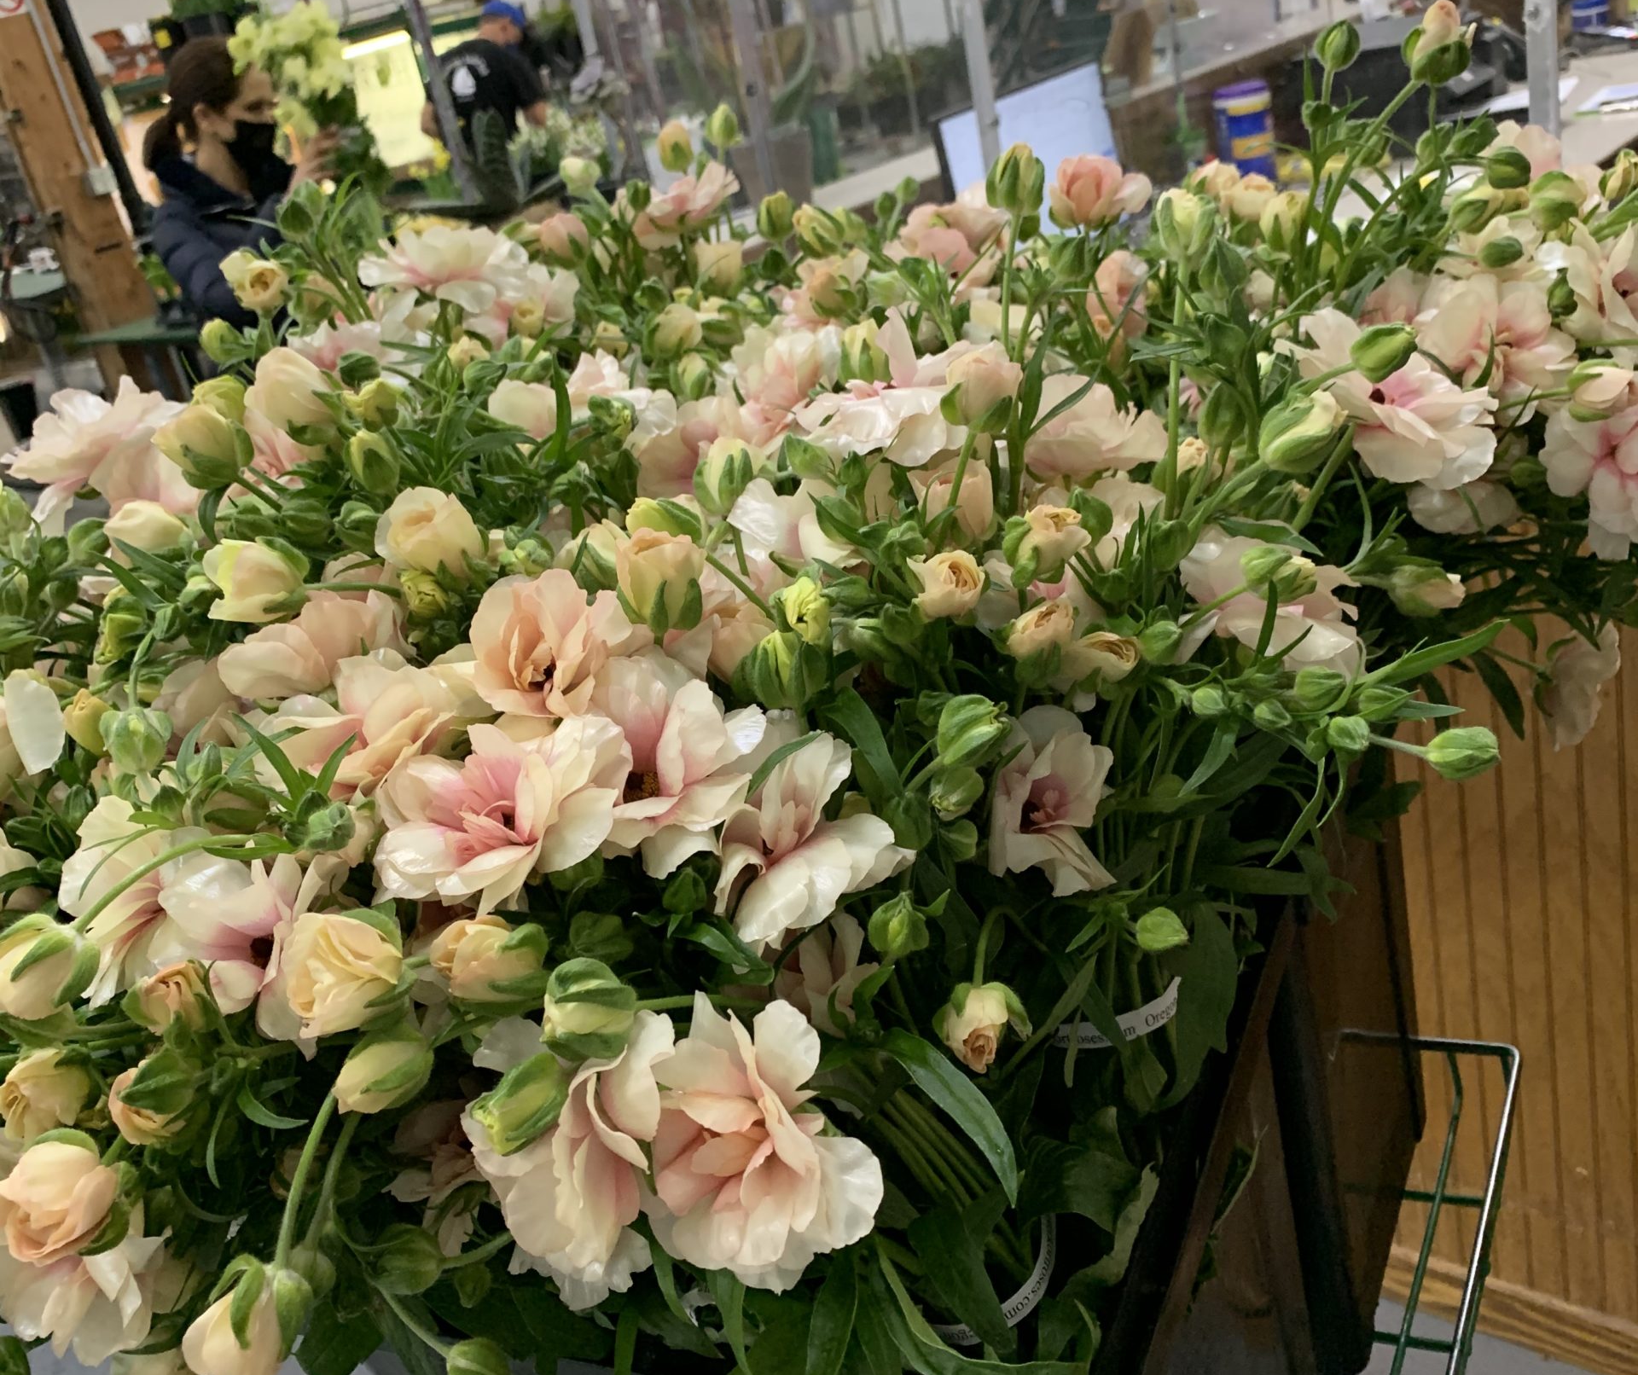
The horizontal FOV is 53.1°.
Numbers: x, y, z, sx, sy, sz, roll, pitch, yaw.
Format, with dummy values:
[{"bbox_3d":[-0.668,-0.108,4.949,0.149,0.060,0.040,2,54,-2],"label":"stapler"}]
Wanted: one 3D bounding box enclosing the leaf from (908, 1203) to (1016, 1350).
[{"bbox_3d":[0.050,0.205,0.570,0.024,0.056,0.012,-34,16,-17],"label":"leaf"}]

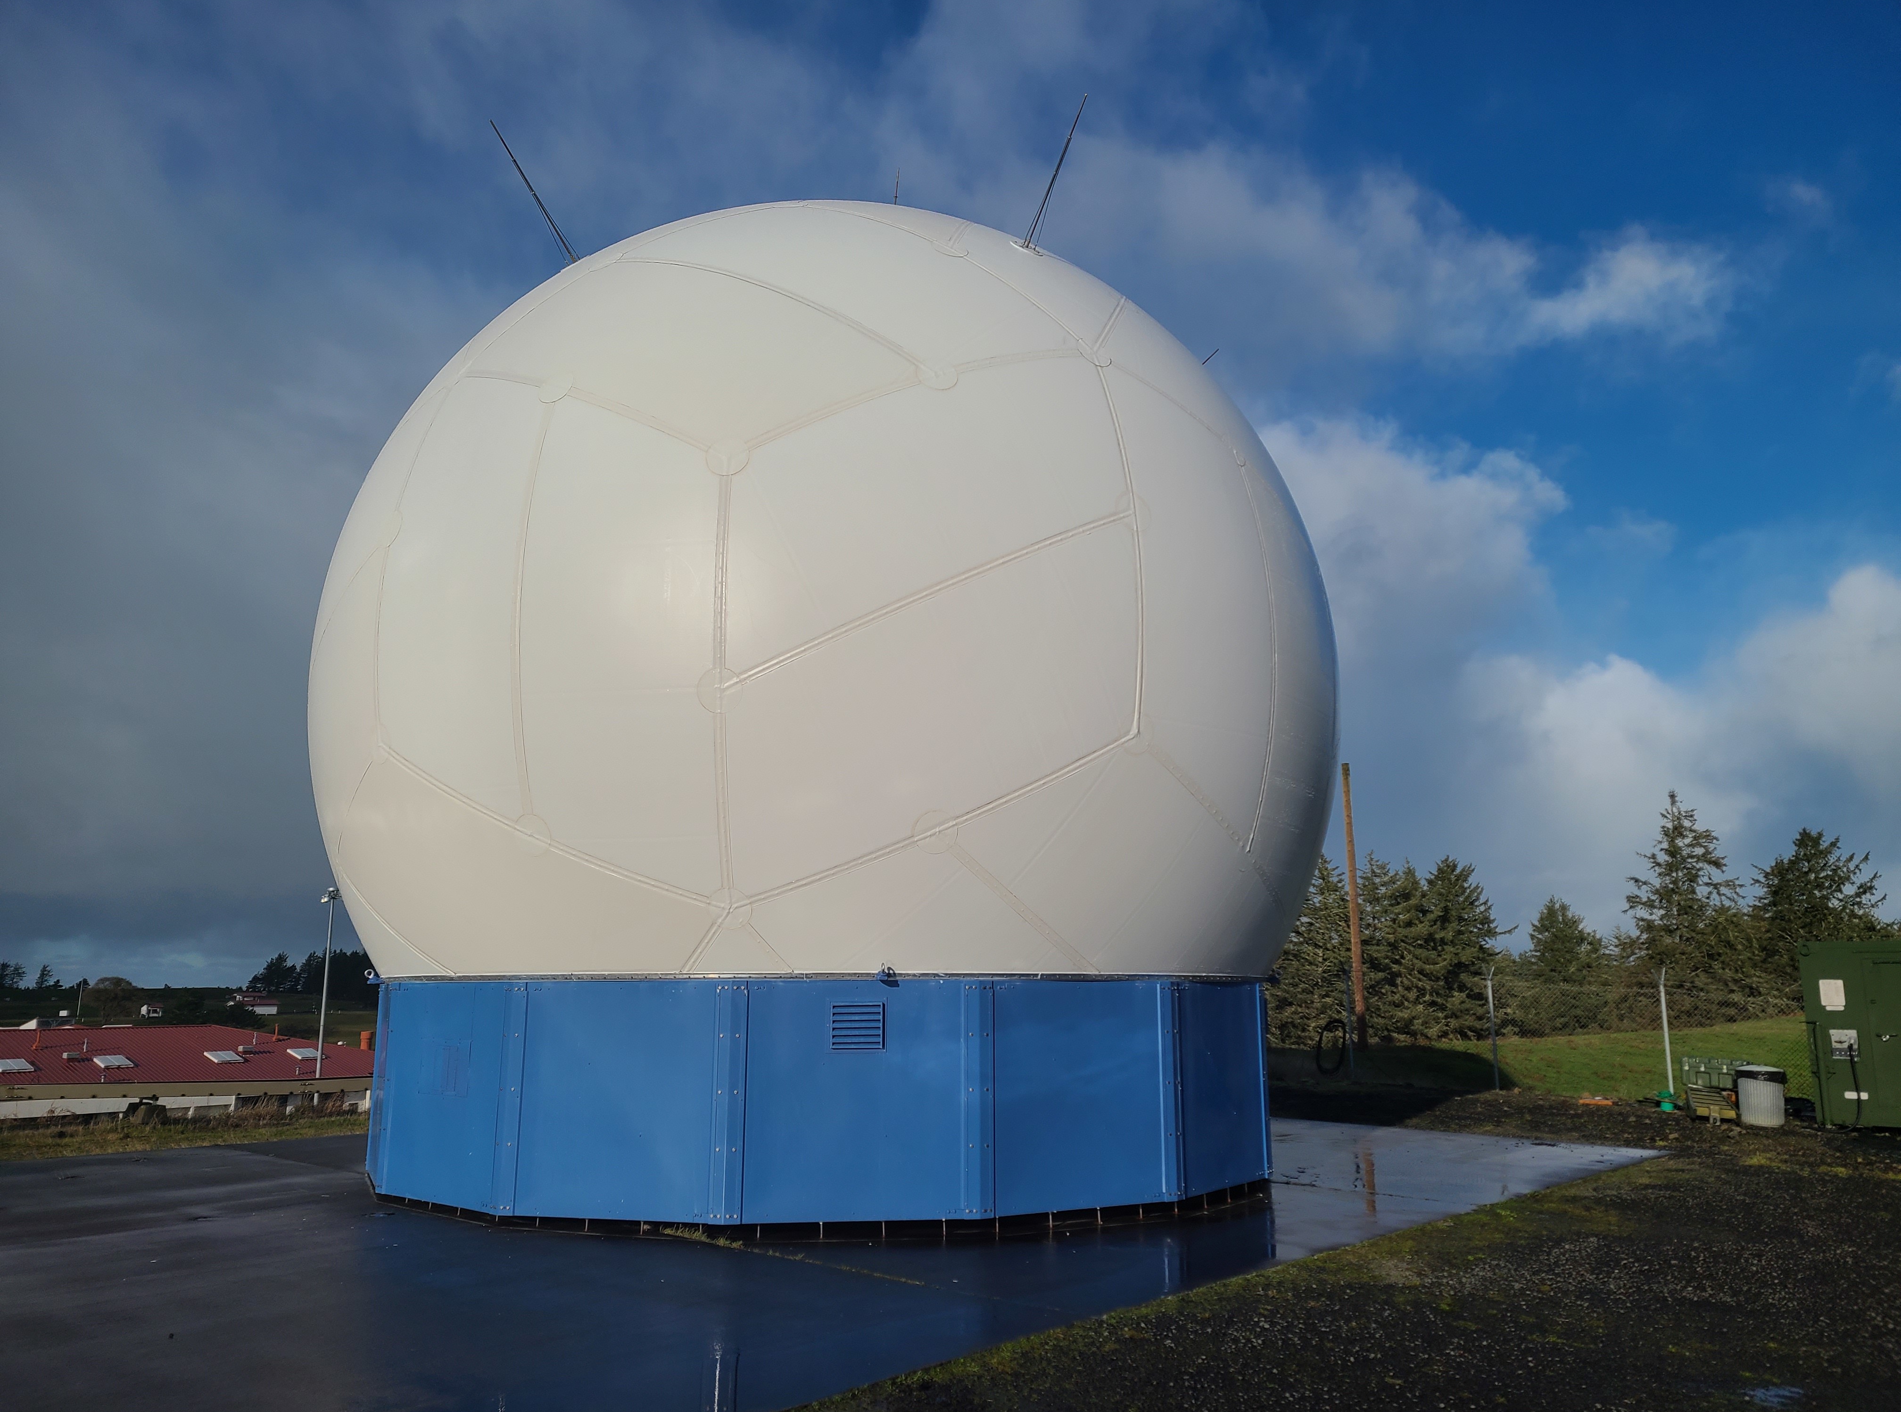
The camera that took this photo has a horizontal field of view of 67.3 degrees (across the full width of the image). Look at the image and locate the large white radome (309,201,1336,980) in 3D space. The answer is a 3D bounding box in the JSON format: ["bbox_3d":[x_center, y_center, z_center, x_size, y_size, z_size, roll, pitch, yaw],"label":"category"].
[{"bbox_3d":[-1.074,-0.945,13.921,9.300,7.213,9.300,1,-11,-4],"label":"large white radome"}]

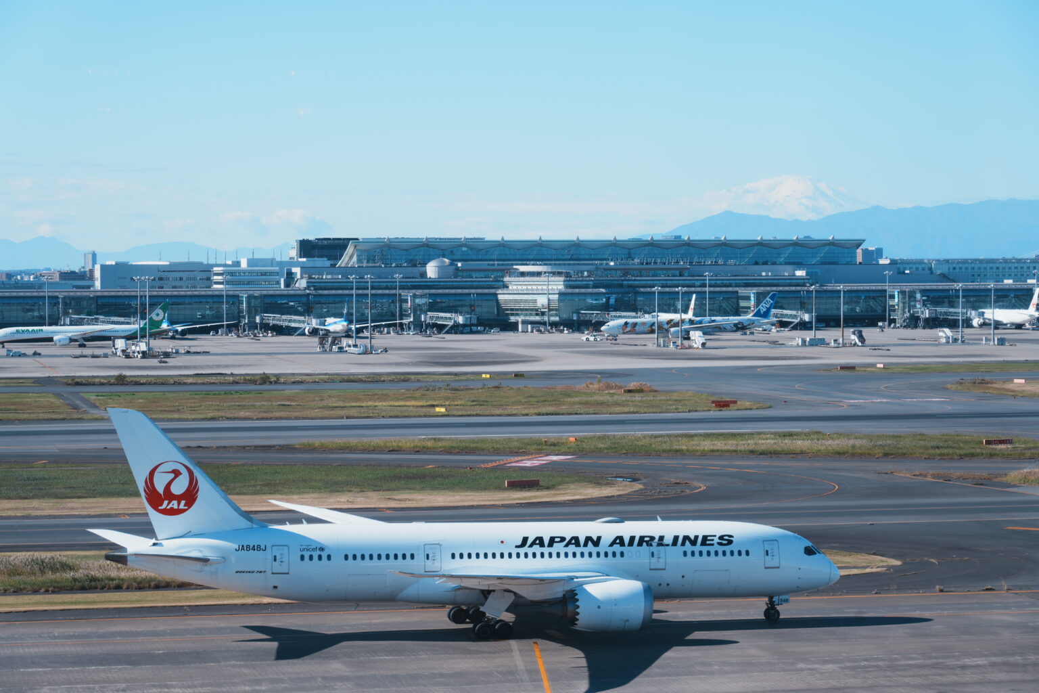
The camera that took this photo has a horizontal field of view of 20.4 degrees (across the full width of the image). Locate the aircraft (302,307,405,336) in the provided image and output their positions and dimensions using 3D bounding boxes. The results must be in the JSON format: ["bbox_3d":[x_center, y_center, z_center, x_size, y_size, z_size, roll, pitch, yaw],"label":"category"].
[{"bbox_3d":[-78.930,-12.320,1233.090,60.100,17.000,62.800,-1,2,-11],"label":"aircraft"}]

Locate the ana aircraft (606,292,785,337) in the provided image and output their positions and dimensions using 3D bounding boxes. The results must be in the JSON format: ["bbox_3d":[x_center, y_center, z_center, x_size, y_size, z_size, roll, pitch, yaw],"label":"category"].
[{"bbox_3d":[68.300,-11.830,1151.110,73.900,18.600,64.800,0,2,-12],"label":"ana aircraft"}]

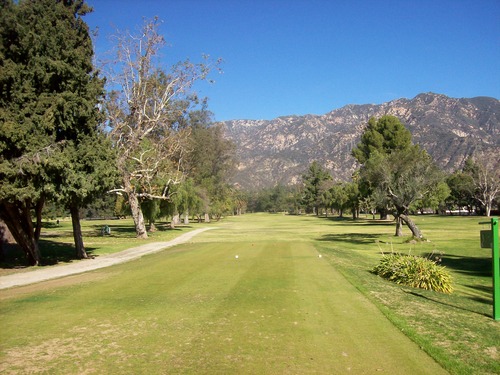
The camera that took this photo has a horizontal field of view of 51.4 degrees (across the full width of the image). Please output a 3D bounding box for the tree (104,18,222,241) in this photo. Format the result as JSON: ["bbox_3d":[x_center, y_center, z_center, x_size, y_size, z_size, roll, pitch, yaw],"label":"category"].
[{"bbox_3d":[-6.058,-4.085,36.000,7.700,15.200,7.300,0,-2,0],"label":"tree"}]

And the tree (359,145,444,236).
[{"bbox_3d":[10.118,0.299,34.500,5.600,6.000,5.400,0,-2,0],"label":"tree"}]

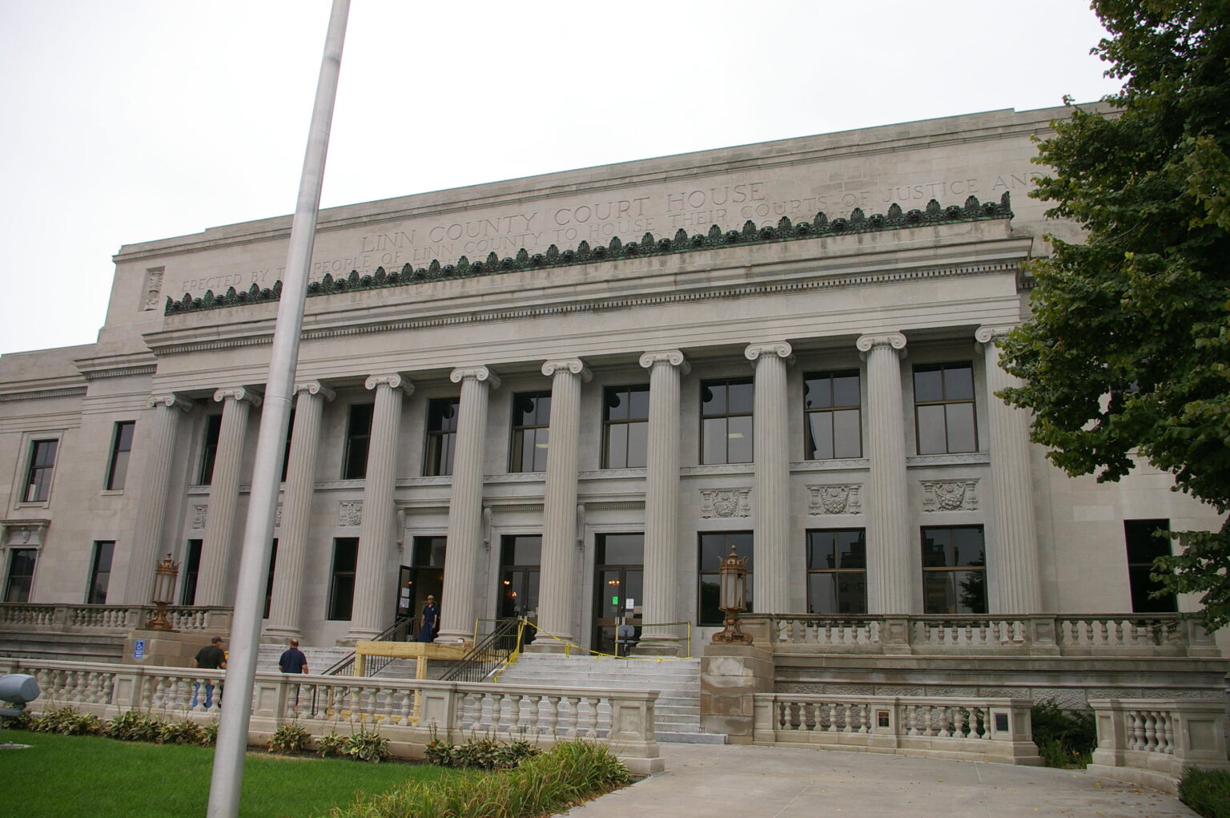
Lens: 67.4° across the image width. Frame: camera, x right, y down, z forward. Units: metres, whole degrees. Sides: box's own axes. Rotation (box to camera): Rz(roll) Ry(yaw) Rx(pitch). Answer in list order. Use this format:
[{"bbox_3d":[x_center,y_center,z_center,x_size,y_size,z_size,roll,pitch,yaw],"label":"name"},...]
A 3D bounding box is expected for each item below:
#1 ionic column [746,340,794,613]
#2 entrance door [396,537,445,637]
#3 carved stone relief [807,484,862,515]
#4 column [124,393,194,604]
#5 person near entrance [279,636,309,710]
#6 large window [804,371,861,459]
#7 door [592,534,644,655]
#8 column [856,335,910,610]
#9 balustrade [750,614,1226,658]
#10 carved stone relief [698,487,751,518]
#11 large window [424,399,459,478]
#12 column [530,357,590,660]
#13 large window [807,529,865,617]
[{"bbox_3d":[4.229,2.341,24.663,1.290,8.450,1.200,-4,-18,18],"label":"ionic column"},{"bbox_3d":[-5.791,5.964,29.861,1.920,3.687,0.192,-4,-17,18],"label":"entrance door"},{"bbox_3d":[6.197,2.547,25.951,1.496,0.866,0.120,-4,-16,18],"label":"carved stone relief"},{"bbox_3d":[-16.230,3.757,32.409,1.354,8.647,1.354,-4,-16,18],"label":"column"},{"bbox_3d":[-6.689,5.585,18.878,0.560,1.780,0.360,0,-16,4],"label":"person near entrance"},{"bbox_3d":[6.336,0.160,26.779,1.638,2.677,0.150,-4,-16,18],"label":"large window"},{"bbox_3d":[0.253,5.601,27.890,1.920,3.687,0.192,-4,-17,18],"label":"door"},{"bbox_3d":[7.094,2.148,23.722,1.290,8.450,1.200,-4,-18,18],"label":"column"},{"bbox_3d":[7.950,5.067,20.662,10.400,0.928,0.544,-4,-17,18],"label":"balustrade"},{"bbox_3d":[3.278,2.790,27.419,1.590,0.896,0.128,-4,-17,18],"label":"carved stone relief"},{"bbox_3d":[-5.660,0.924,31.302,1.661,2.730,0.160,-4,-17,18],"label":"large window"},{"bbox_3d":[-1.574,2.713,26.574,1.290,8.450,1.200,-4,-18,18],"label":"column"},{"bbox_3d":[6.163,4.663,25.512,1.660,2.747,0.150,-4,-16,18],"label":"large window"}]

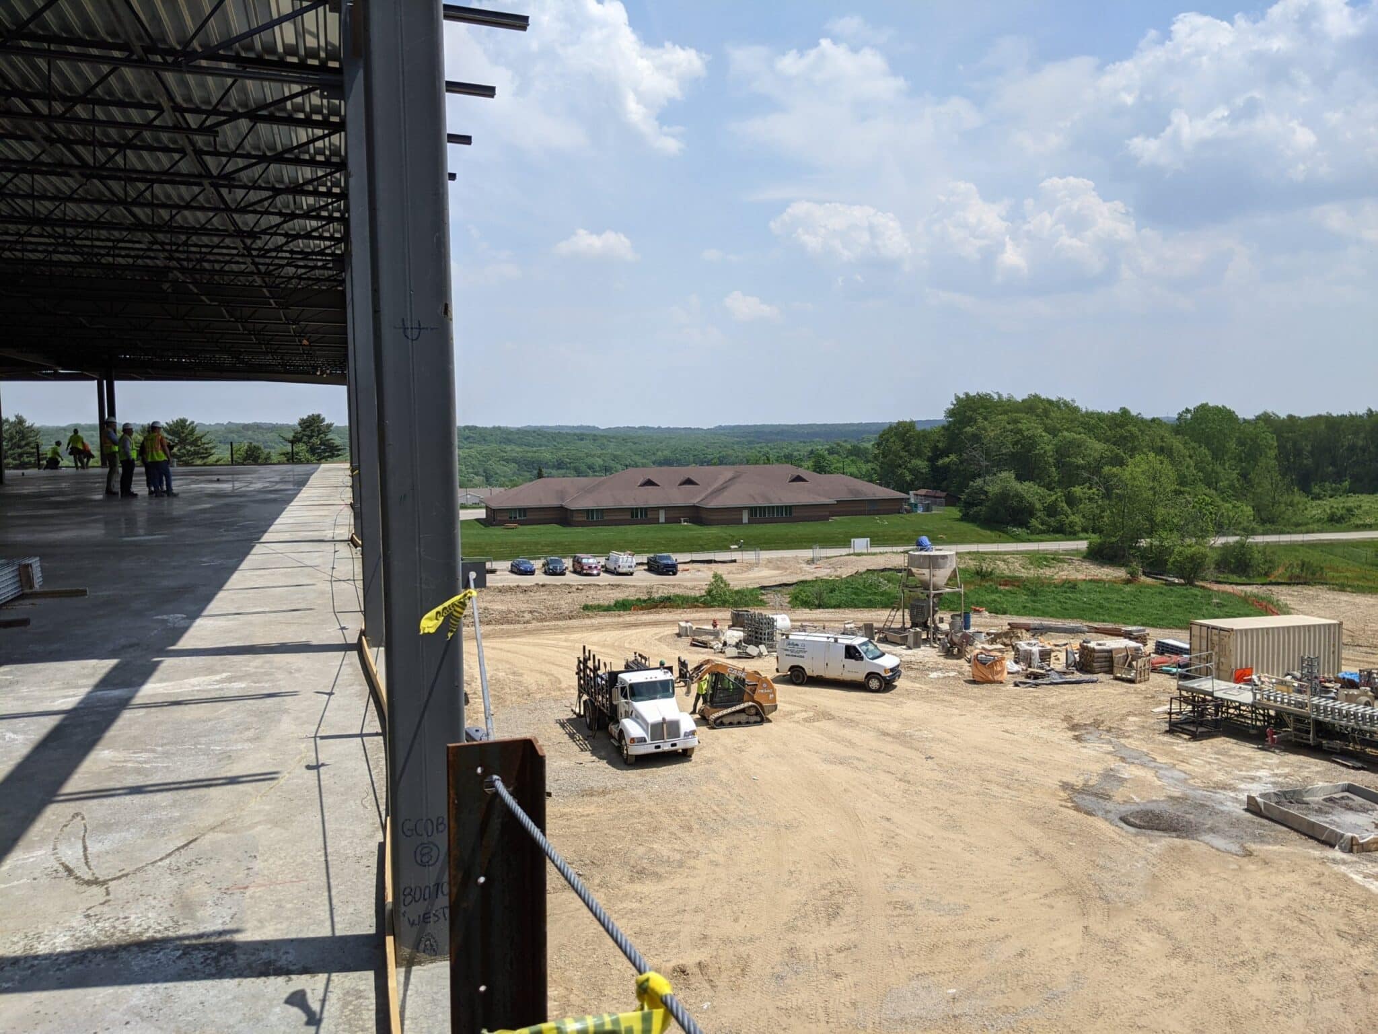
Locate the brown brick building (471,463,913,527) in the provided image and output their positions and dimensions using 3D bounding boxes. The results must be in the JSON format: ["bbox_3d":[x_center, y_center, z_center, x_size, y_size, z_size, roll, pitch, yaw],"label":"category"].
[{"bbox_3d":[1.540,-4.518,195.375,75.500,8.800,38.000,-2,5,-18],"label":"brown brick building"}]

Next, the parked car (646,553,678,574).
[{"bbox_3d":[-2.771,4.852,113.421,2.030,1.920,5.800,-2,5,-13],"label":"parked car"}]

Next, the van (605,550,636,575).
[{"bbox_3d":[-7.370,4.767,114.909,2.000,2.200,5.600,-2,5,-18],"label":"van"}]

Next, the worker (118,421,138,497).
[{"bbox_3d":[-13.818,-1.409,26.426,0.420,1.790,0.500,-3,5,-25],"label":"worker"}]

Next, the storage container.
[{"bbox_3d":[25.848,5.965,48.171,6.058,2.590,2.438,-2,5,-17],"label":"storage container"}]

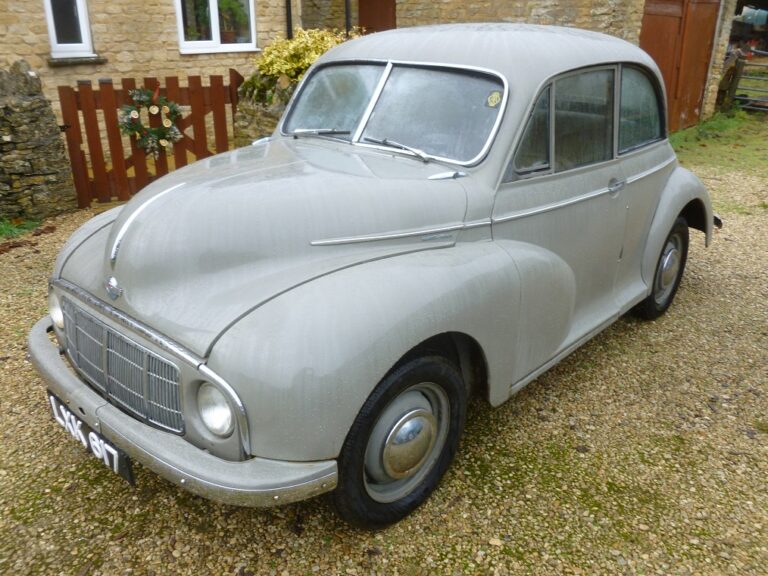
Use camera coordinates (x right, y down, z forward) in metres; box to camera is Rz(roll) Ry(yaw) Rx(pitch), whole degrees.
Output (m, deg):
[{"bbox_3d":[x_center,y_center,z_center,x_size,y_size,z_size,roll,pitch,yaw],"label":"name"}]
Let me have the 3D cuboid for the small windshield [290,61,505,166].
[{"bbox_3d":[-0.026,-0.688,2.352,1.080,0.360,0.105,19,-3,38],"label":"small windshield"}]

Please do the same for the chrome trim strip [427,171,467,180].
[{"bbox_3d":[0.204,-0.357,1.985,0.140,0.030,0.035,-11,24,-28],"label":"chrome trim strip"}]

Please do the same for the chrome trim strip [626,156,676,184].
[{"bbox_3d":[1.274,-0.554,2.914,0.040,0.040,0.835,16,26,34],"label":"chrome trim strip"}]

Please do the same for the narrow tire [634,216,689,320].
[{"bbox_3d":[1.514,-0.114,3.392,0.140,0.588,0.588,19,28,38],"label":"narrow tire"}]

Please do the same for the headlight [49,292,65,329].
[{"bbox_3d":[-1.107,0.060,2.127,0.070,0.146,0.146,-19,29,-41],"label":"headlight"}]

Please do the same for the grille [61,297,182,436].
[{"bbox_3d":[-0.797,0.207,1.802,0.700,0.240,0.070,19,28,38],"label":"grille"}]

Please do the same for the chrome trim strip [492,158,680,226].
[{"bbox_3d":[0.967,-0.434,2.593,0.085,0.045,1.760,19,28,38],"label":"chrome trim strip"}]

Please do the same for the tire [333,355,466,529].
[{"bbox_3d":[0.048,0.453,1.875,0.140,0.588,0.588,21,29,41],"label":"tire"}]

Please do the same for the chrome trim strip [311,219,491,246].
[{"bbox_3d":[0.075,-0.164,1.851,0.630,0.035,0.035,-11,24,-28],"label":"chrome trim strip"}]

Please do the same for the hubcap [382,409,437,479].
[{"bbox_3d":[0.086,0.465,1.840,0.050,0.228,0.228,21,29,41],"label":"hubcap"}]

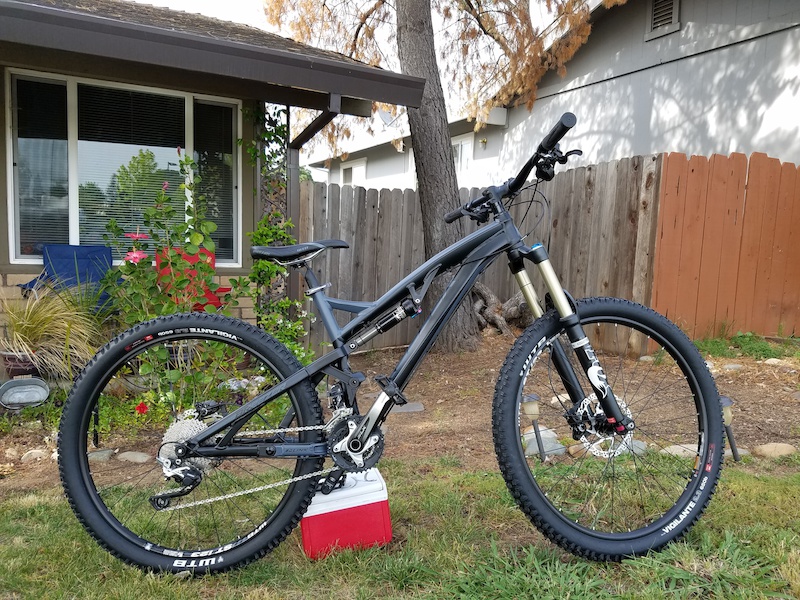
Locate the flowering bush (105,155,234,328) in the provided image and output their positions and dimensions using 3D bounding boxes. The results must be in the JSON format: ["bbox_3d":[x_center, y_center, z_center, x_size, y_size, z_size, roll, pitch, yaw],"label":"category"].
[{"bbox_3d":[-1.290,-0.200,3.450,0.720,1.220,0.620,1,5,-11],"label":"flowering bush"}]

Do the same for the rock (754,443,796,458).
[{"bbox_3d":[1.530,0.615,2.550,0.170,0.060,0.130,3,5,11],"label":"rock"}]

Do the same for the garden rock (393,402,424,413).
[{"bbox_3d":[0.024,0.580,3.350,0.200,0.045,0.130,2,4,0],"label":"garden rock"}]

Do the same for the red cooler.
[{"bbox_3d":[-0.168,0.655,1.930,0.258,0.183,0.178,-8,8,-8],"label":"red cooler"}]

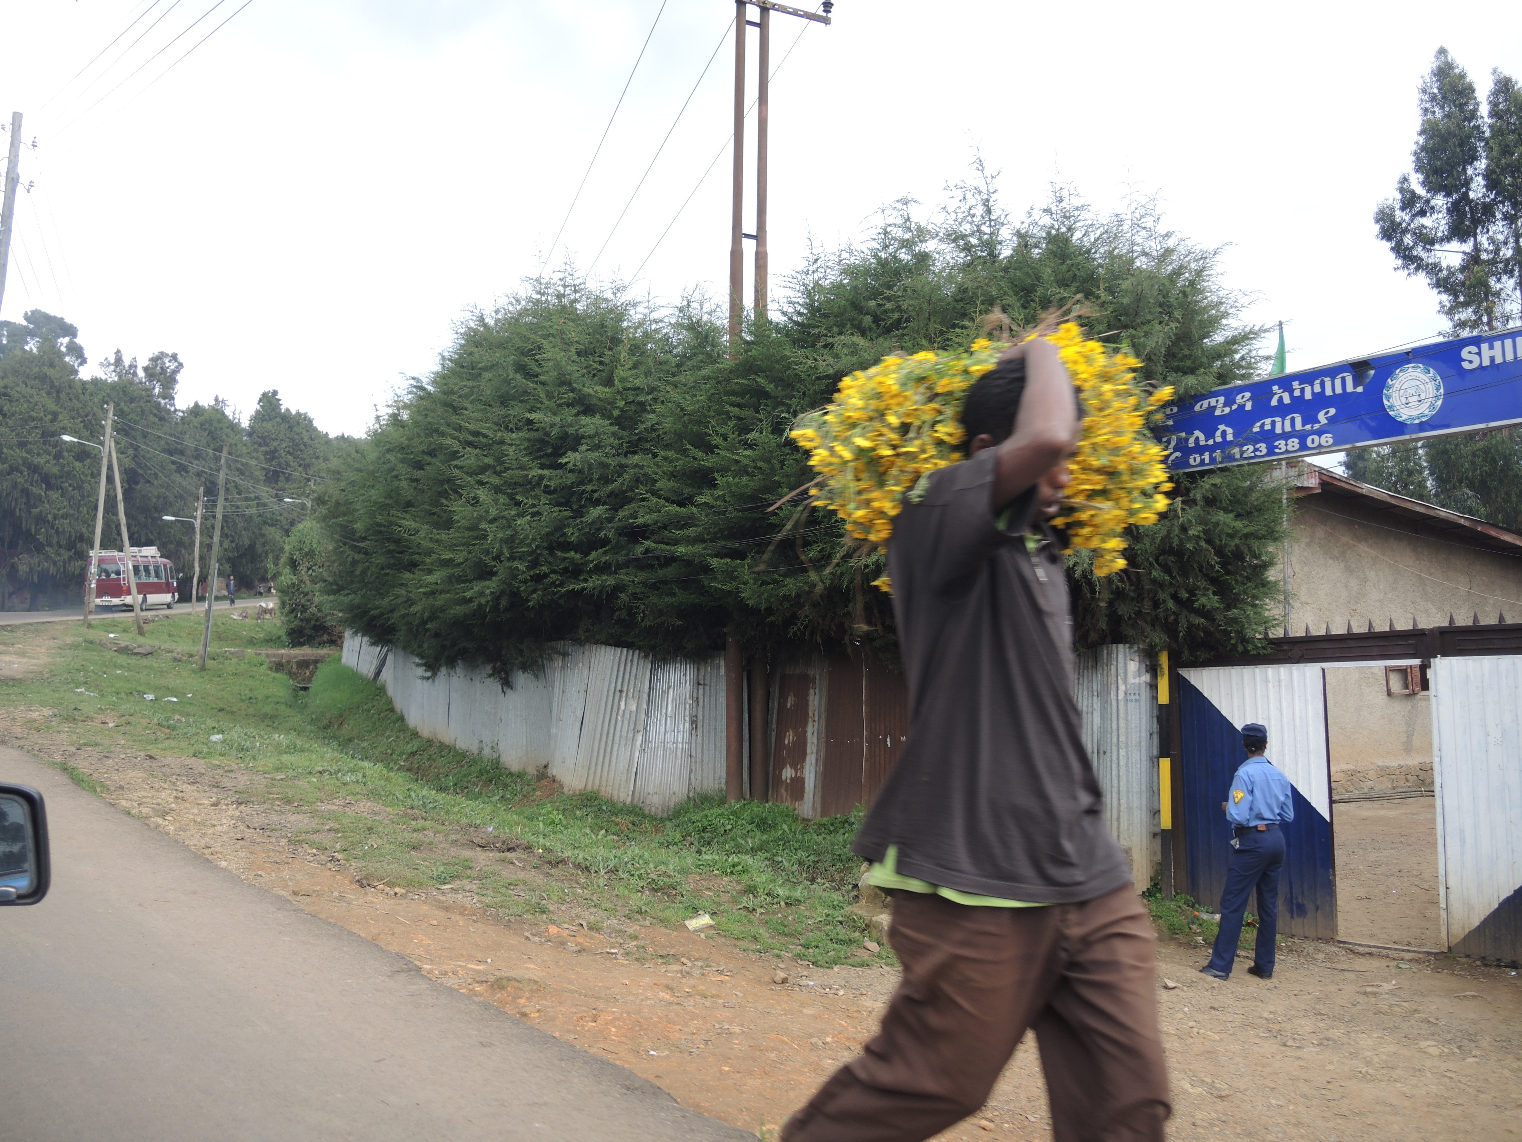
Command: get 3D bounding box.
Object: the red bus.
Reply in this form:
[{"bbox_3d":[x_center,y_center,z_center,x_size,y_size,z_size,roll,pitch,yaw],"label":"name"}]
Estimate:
[{"bbox_3d":[-30.963,0.467,60.879,2.060,2.850,6.300,1,0,-6],"label":"red bus"}]

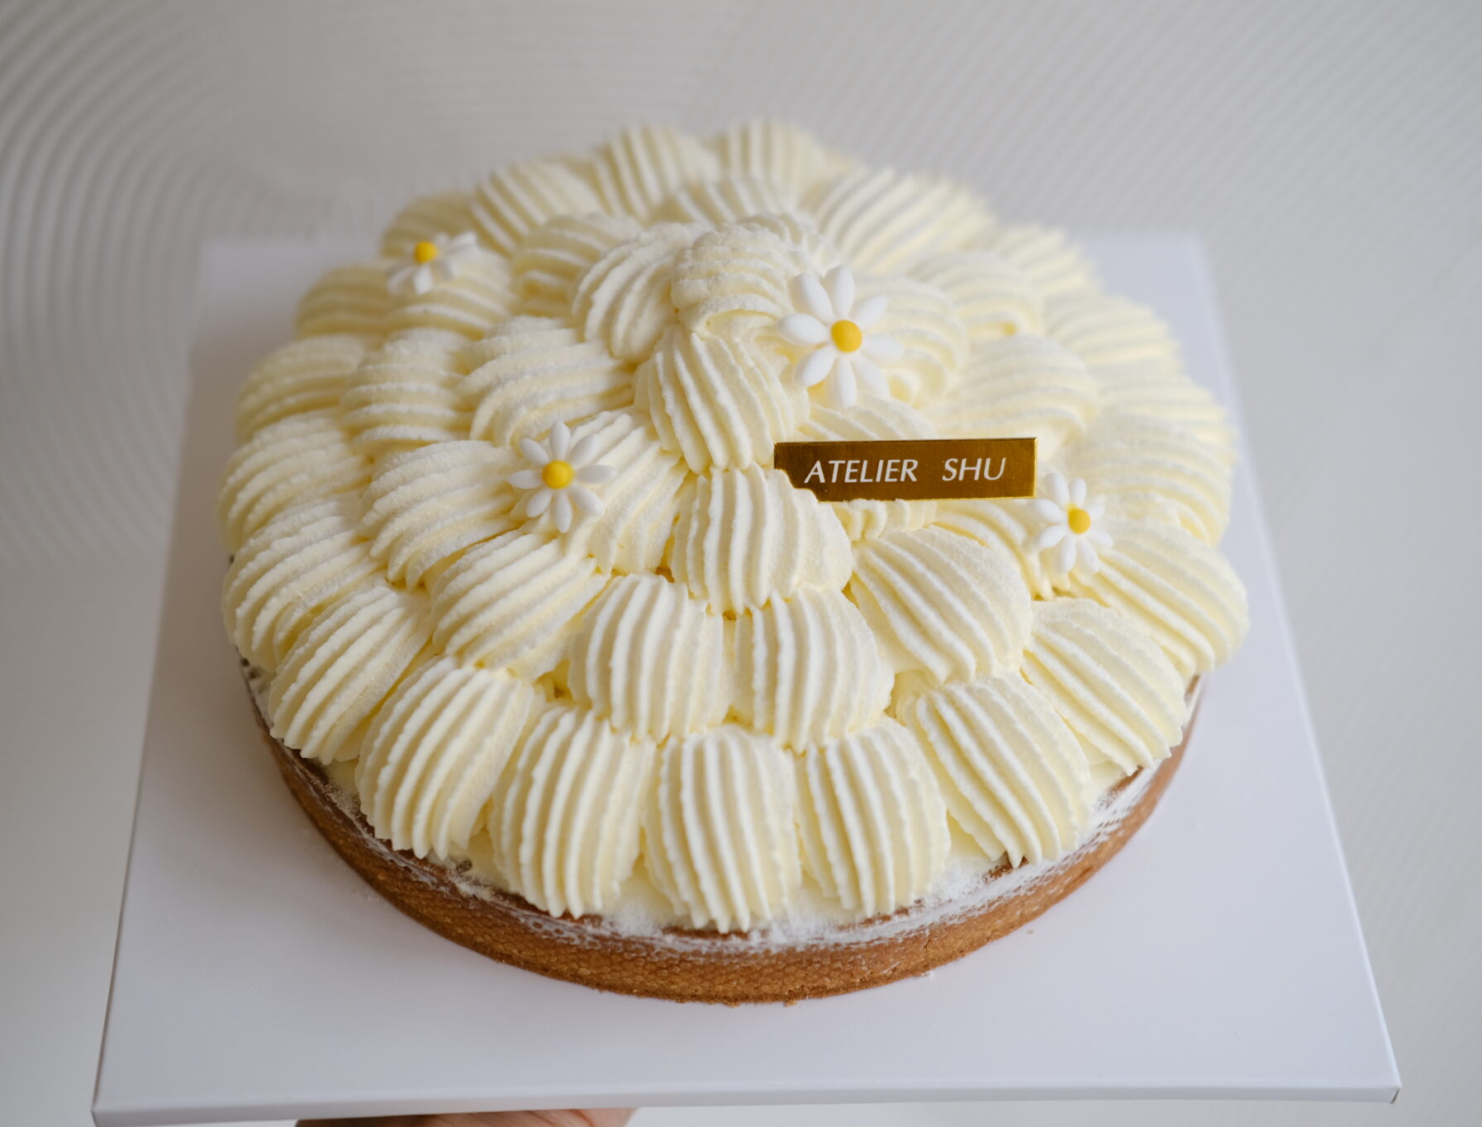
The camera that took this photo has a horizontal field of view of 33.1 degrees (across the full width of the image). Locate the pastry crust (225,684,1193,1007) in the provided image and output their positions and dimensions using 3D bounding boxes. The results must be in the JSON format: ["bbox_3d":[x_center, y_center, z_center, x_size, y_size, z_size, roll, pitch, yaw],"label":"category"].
[{"bbox_3d":[-0.002,0.000,0.515,0.201,0.020,0.201,-2,47,0],"label":"pastry crust"}]

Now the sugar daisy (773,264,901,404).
[{"bbox_3d":[0.019,-0.043,0.478,0.026,0.006,0.026,-26,95,-21],"label":"sugar daisy"}]

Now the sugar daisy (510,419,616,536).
[{"bbox_3d":[-0.033,-0.016,0.464,0.021,0.005,0.021,-1,84,8],"label":"sugar daisy"}]

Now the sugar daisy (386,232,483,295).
[{"bbox_3d":[-0.064,-0.062,0.517,0.020,0.005,0.020,-10,53,13],"label":"sugar daisy"}]

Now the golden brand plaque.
[{"bbox_3d":[0.030,-0.017,0.463,0.050,0.012,0.001,-3,14,-9],"label":"golden brand plaque"}]

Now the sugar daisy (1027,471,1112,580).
[{"bbox_3d":[0.062,-0.007,0.464,0.019,0.005,0.019,-40,98,-30],"label":"sugar daisy"}]

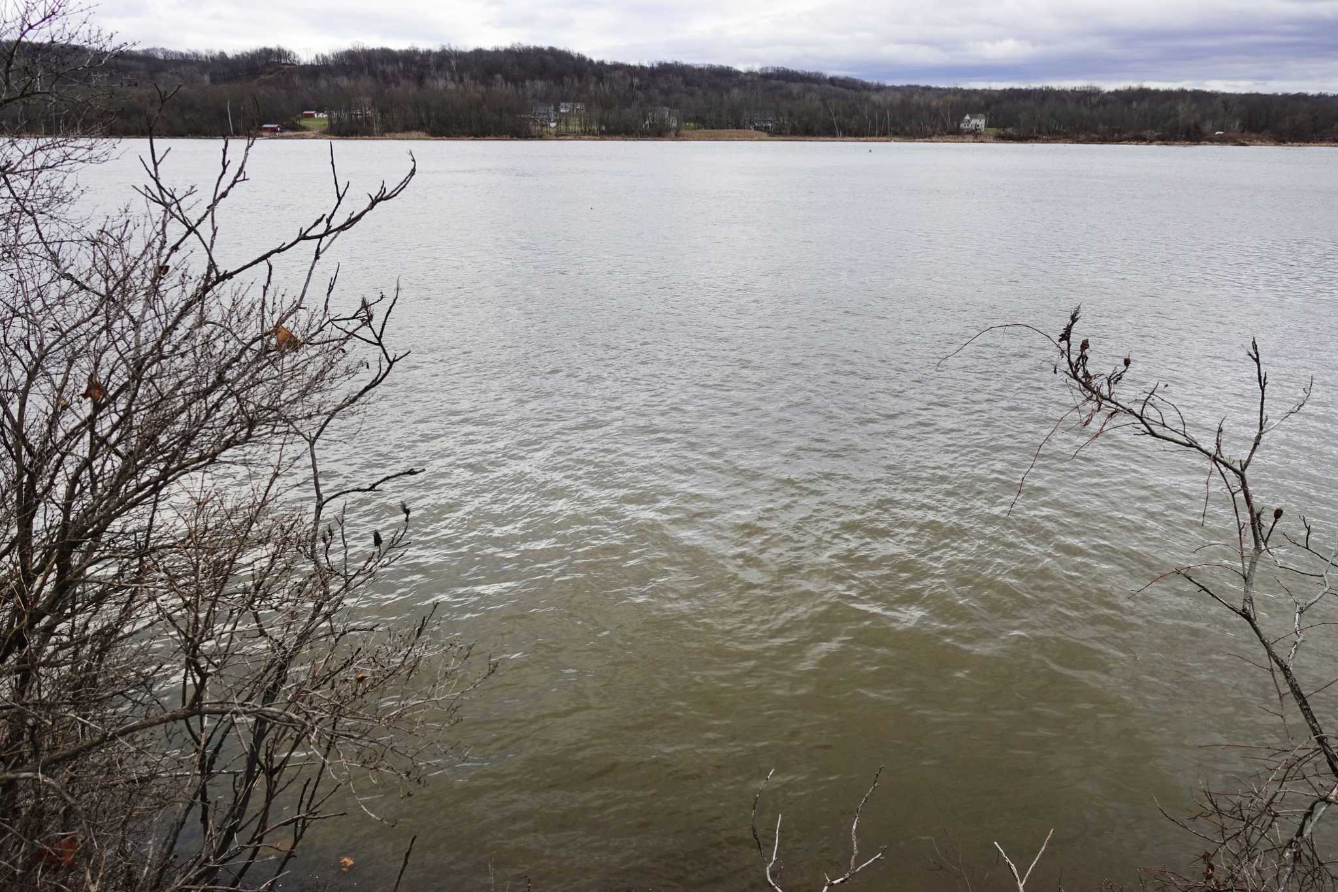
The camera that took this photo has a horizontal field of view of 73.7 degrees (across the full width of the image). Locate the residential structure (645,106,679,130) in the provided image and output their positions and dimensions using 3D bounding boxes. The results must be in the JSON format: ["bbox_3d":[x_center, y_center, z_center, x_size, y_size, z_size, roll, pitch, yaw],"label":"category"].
[{"bbox_3d":[-3.290,-160.340,436.470,16.120,10.850,10.000,0,19,0],"label":"residential structure"}]

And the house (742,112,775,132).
[{"bbox_3d":[43.060,-154.450,425.810,13.700,8.760,10.000,0,19,0],"label":"house"}]

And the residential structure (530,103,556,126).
[{"bbox_3d":[-61.840,-162.250,436.750,11.070,10.350,9.500,0,19,0],"label":"residential structure"}]

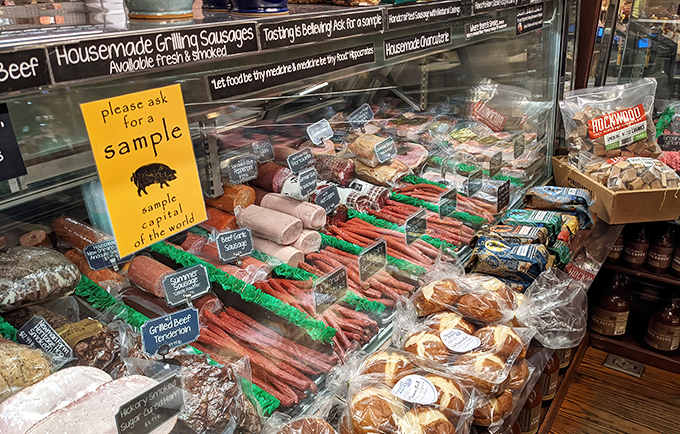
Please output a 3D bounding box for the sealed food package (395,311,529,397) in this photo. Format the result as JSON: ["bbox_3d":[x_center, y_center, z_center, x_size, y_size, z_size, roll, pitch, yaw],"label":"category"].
[{"bbox_3d":[0.245,0.269,1.060,0.230,0.070,0.190,20,32,32],"label":"sealed food package"}]

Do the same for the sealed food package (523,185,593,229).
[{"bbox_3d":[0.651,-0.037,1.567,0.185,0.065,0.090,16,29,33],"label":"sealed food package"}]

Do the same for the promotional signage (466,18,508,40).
[{"bbox_3d":[0.382,-0.486,1.359,0.004,0.034,0.265,11,27,36],"label":"promotional signage"}]

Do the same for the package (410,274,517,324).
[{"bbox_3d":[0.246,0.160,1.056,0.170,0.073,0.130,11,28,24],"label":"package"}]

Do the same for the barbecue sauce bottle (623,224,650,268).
[{"bbox_3d":[1.001,0.087,1.774,0.086,0.155,0.086,16,29,33],"label":"barbecue sauce bottle"}]

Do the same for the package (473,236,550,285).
[{"bbox_3d":[0.387,0.098,1.196,0.162,0.057,0.075,10,27,24],"label":"package"}]

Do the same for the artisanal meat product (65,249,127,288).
[{"bbox_3d":[-0.599,0.127,1.310,0.240,0.048,0.052,20,32,32],"label":"artisanal meat product"}]

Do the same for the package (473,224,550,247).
[{"bbox_3d":[0.423,0.064,1.279,0.162,0.057,0.075,10,27,24],"label":"package"}]

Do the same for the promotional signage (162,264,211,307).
[{"bbox_3d":[-0.296,0.133,1.034,0.089,0.056,0.005,-20,10,-42],"label":"promotional signage"}]

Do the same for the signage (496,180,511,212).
[{"bbox_3d":[0.471,-0.059,1.520,0.006,0.077,0.100,10,26,34],"label":"signage"}]

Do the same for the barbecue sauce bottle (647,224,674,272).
[{"bbox_3d":[1.259,0.127,2.070,0.083,0.185,0.083,24,35,38],"label":"barbecue sauce bottle"}]

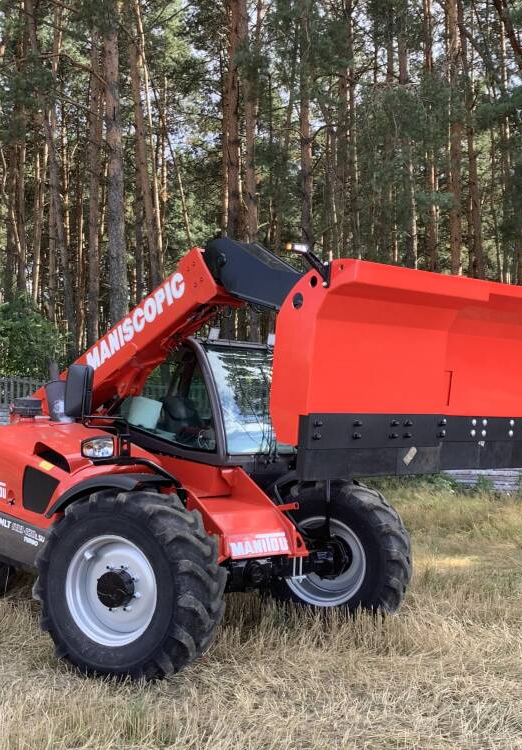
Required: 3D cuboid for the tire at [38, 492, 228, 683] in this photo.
[{"bbox_3d":[-0.840,1.343,5.740,1.210,1.200,0.460,-1,-3,25],"label":"tire"}]

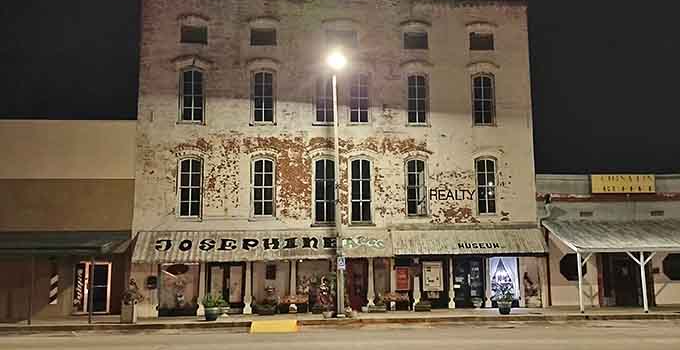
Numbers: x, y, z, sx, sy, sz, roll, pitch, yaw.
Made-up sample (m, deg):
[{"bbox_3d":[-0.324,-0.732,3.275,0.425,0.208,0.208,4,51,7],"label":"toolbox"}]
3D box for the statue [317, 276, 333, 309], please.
[{"bbox_3d":[-0.647,4.902,22.126,0.668,1.310,0.500,0,-7,-4],"label":"statue"}]

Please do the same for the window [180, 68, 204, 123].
[{"bbox_3d":[-6.245,-3.356,22.458,0.996,2.379,0.180,0,-8,-5],"label":"window"}]

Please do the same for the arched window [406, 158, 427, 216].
[{"bbox_3d":[3.298,0.535,22.721,0.914,2.501,0.180,0,-8,-5],"label":"arched window"}]

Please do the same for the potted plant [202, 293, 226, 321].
[{"bbox_3d":[-4.794,5.033,20.300,0.938,1.050,0.863,0,-8,-5],"label":"potted plant"}]

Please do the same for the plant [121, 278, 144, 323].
[{"bbox_3d":[-7.785,4.709,19.900,0.900,1.618,0.828,0,-8,-5],"label":"plant"}]

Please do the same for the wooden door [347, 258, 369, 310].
[{"bbox_3d":[0.737,4.544,22.009,0.898,2.199,0.100,0,-8,-5],"label":"wooden door"}]

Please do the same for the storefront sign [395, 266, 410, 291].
[{"bbox_3d":[2.615,4.312,22.100,0.654,0.983,0.060,0,-8,-5],"label":"storefront sign"}]

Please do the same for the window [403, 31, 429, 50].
[{"bbox_3d":[3.457,-6.159,24.288,1.207,0.951,0.200,0,-7,-4],"label":"window"}]

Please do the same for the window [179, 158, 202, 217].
[{"bbox_3d":[-6.418,0.537,22.771,1.012,2.500,0.200,0,-7,-4],"label":"window"}]

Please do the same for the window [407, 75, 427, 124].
[{"bbox_3d":[3.456,-3.411,23.964,0.916,2.314,0.200,0,-7,-4],"label":"window"}]

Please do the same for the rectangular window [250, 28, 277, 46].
[{"bbox_3d":[-3.430,-6.165,23.782,1.156,0.838,0.200,0,-7,-4],"label":"rectangular window"}]

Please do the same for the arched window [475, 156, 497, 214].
[{"bbox_3d":[6.554,0.514,23.729,0.916,2.516,0.200,0,-7,-4],"label":"arched window"}]

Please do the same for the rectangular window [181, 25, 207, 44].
[{"bbox_3d":[-6.344,-6.115,23.086,1.126,0.905,0.180,0,-7,-6],"label":"rectangular window"}]

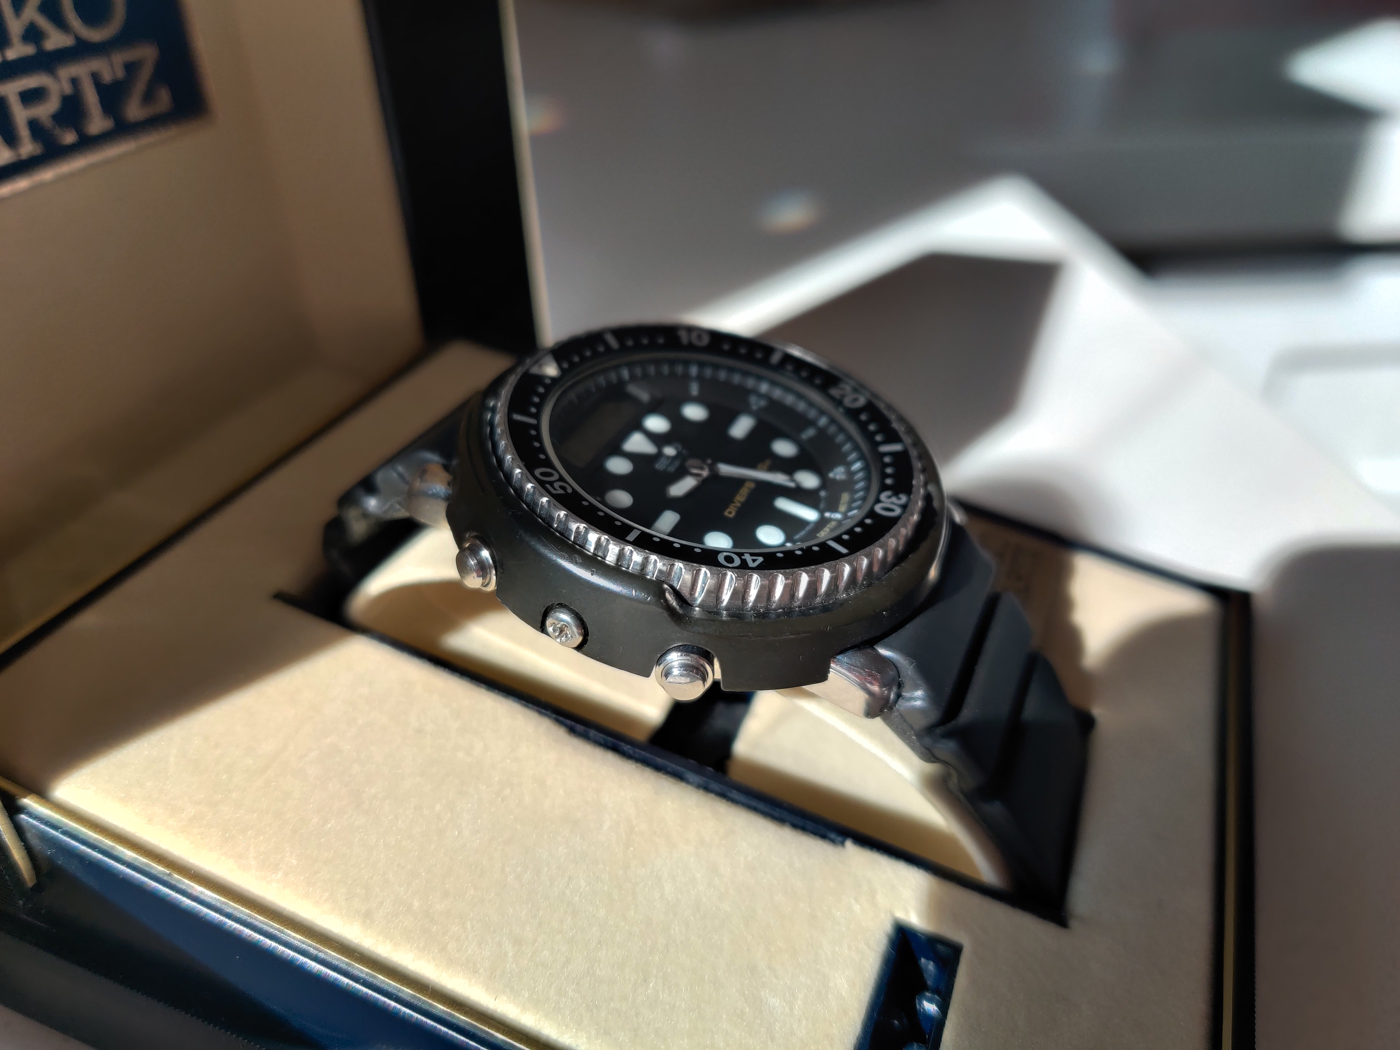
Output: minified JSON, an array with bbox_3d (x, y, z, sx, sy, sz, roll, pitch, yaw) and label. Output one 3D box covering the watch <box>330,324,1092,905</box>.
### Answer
[{"bbox_3d":[0.001,0.010,0.113,0.081,0.045,0.048,23,39,12],"label":"watch"}]

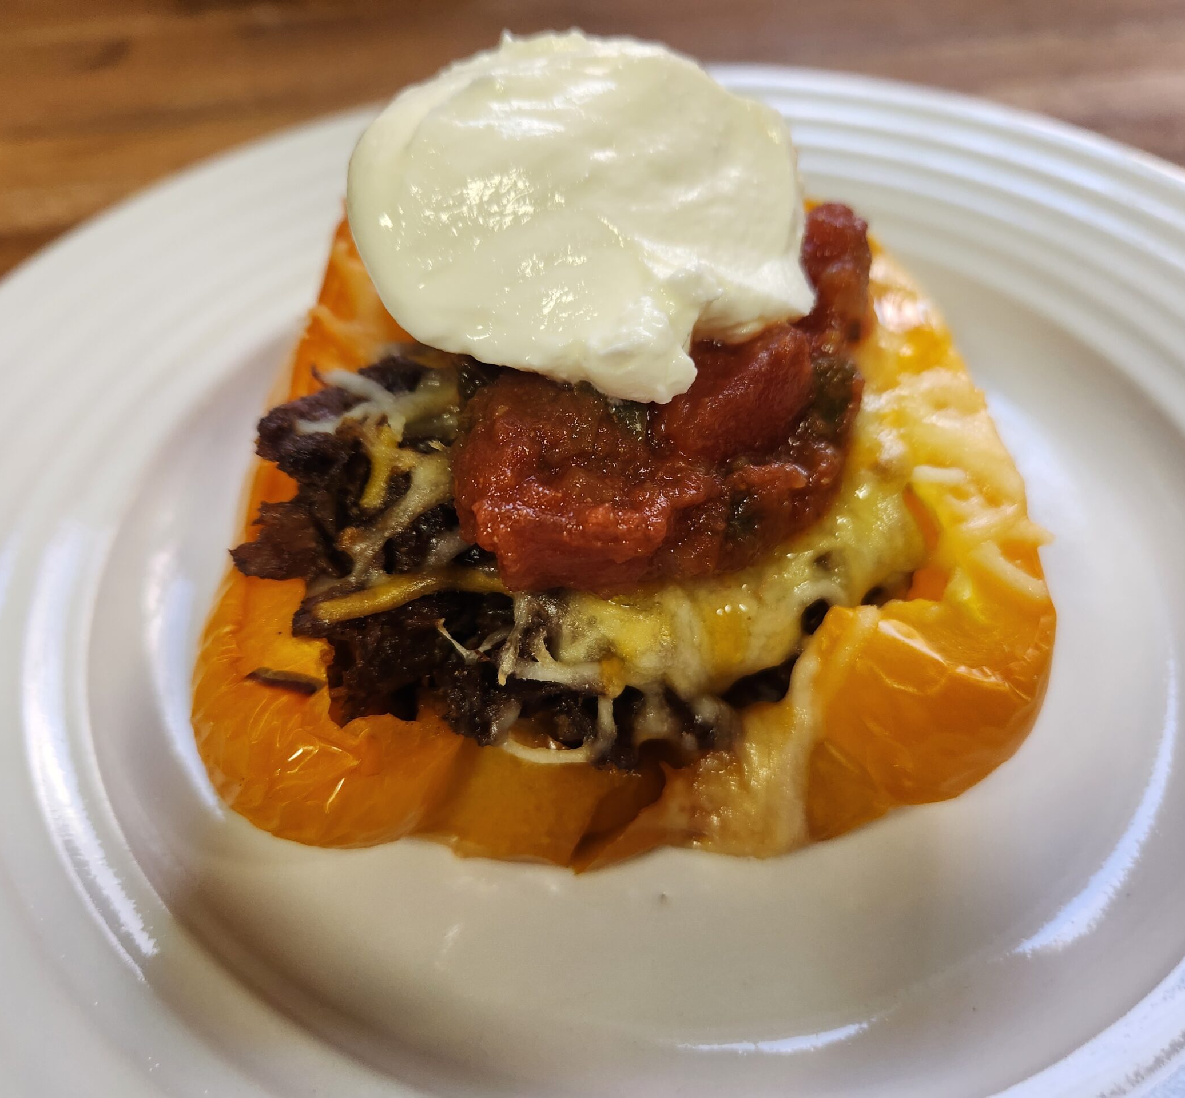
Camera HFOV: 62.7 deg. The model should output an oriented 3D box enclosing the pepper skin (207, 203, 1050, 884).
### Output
[{"bbox_3d":[0.003,-0.007,0.131,0.095,0.039,0.097,-3,47,1],"label":"pepper skin"}]

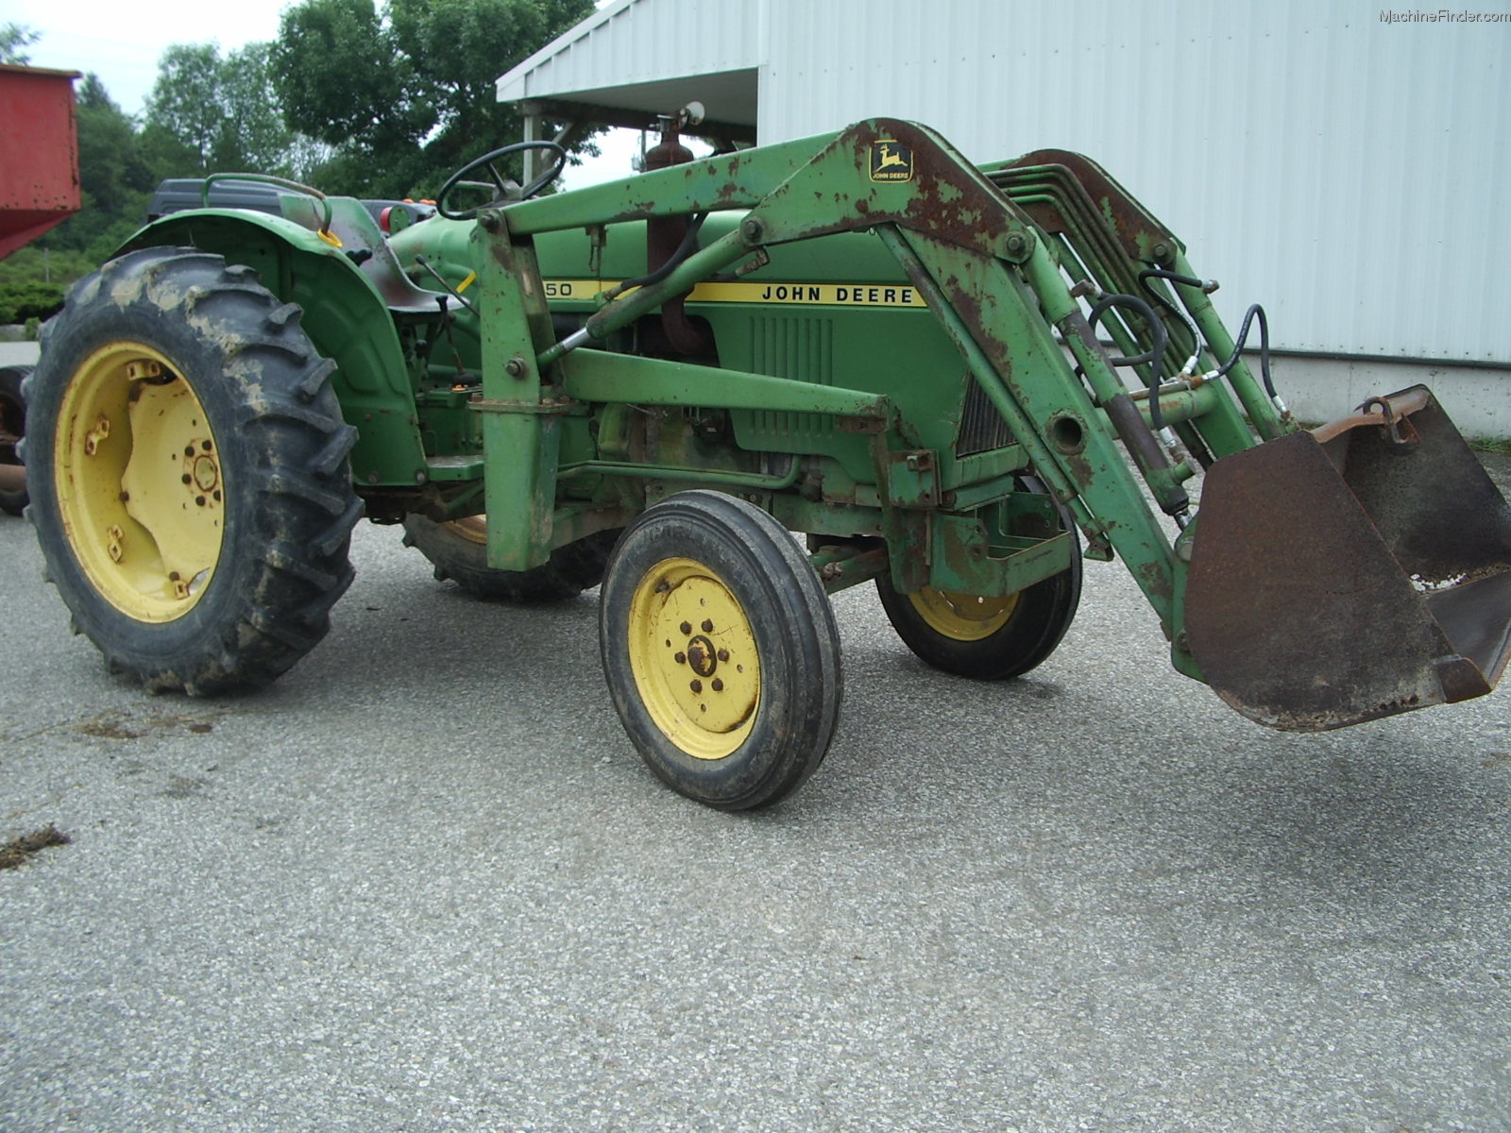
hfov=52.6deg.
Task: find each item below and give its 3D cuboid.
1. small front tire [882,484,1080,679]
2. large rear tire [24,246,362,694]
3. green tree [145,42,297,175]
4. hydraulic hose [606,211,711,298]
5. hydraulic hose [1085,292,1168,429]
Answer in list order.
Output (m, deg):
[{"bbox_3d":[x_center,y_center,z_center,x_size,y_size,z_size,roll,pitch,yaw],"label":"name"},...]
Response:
[{"bbox_3d":[0.628,-0.010,4.320,0.170,0.690,0.690,-10,14,-42],"label":"small front tire"},{"bbox_3d":[-1.583,-0.247,4.190,1.225,1.225,0.355,7,13,34],"label":"large rear tire"},{"bbox_3d":[-13.986,-10.184,40.000,4.600,7.000,4.600,0,10,0],"label":"green tree"},{"bbox_3d":[-0.221,-0.713,3.460,0.300,0.200,0.080,7,13,34],"label":"hydraulic hose"},{"bbox_3d":[0.712,-0.387,2.920,0.130,0.260,0.120,7,13,34],"label":"hydraulic hose"}]

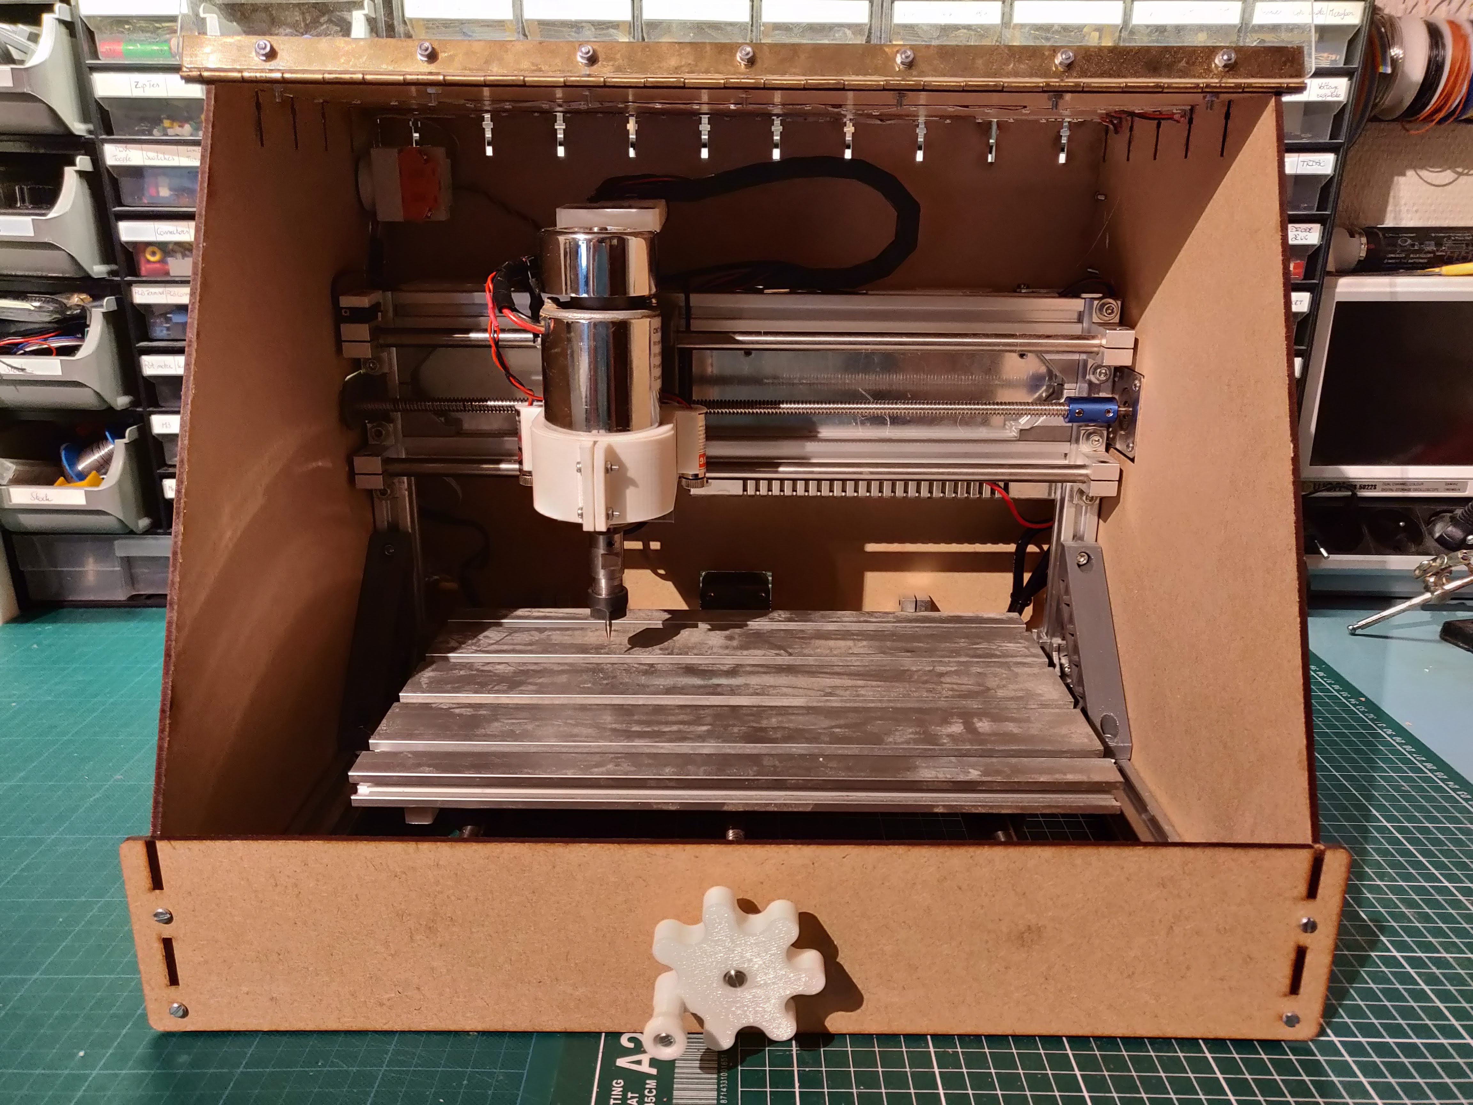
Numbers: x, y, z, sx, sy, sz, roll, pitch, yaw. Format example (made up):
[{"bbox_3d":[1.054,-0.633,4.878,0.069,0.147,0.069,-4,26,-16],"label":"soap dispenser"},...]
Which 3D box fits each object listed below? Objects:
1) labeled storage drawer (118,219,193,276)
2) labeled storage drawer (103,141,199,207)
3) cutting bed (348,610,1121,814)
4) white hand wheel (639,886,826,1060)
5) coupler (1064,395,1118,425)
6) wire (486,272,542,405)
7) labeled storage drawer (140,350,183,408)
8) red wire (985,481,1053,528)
[{"bbox_3d":[-0.389,-0.227,0.792,0.069,0.040,0.125,0,18,0],"label":"labeled storage drawer"},{"bbox_3d":[-0.389,-0.273,0.777,0.069,0.041,0.125,0,18,0],"label":"labeled storage drawer"},{"bbox_3d":[0.000,0.066,0.497,0.300,0.015,0.180,0,18,1],"label":"cutting bed"},{"bbox_3d":[0.001,0.147,0.362,0.061,0.060,0.025,0,18,1],"label":"white hand wheel"},{"bbox_3d":[0.186,-0.075,0.558,0.025,0.014,0.014,0,18,1],"label":"coupler"},{"bbox_3d":[-0.100,-0.097,0.477,0.026,0.058,0.027,0,18,1],"label":"wire"},{"bbox_3d":[-0.383,-0.143,0.820,0.074,0.040,0.140,0,18,0],"label":"labeled storage drawer"},{"bbox_3d":[0.167,-0.028,0.630,0.041,0.029,0.020,0,18,1],"label":"red wire"}]

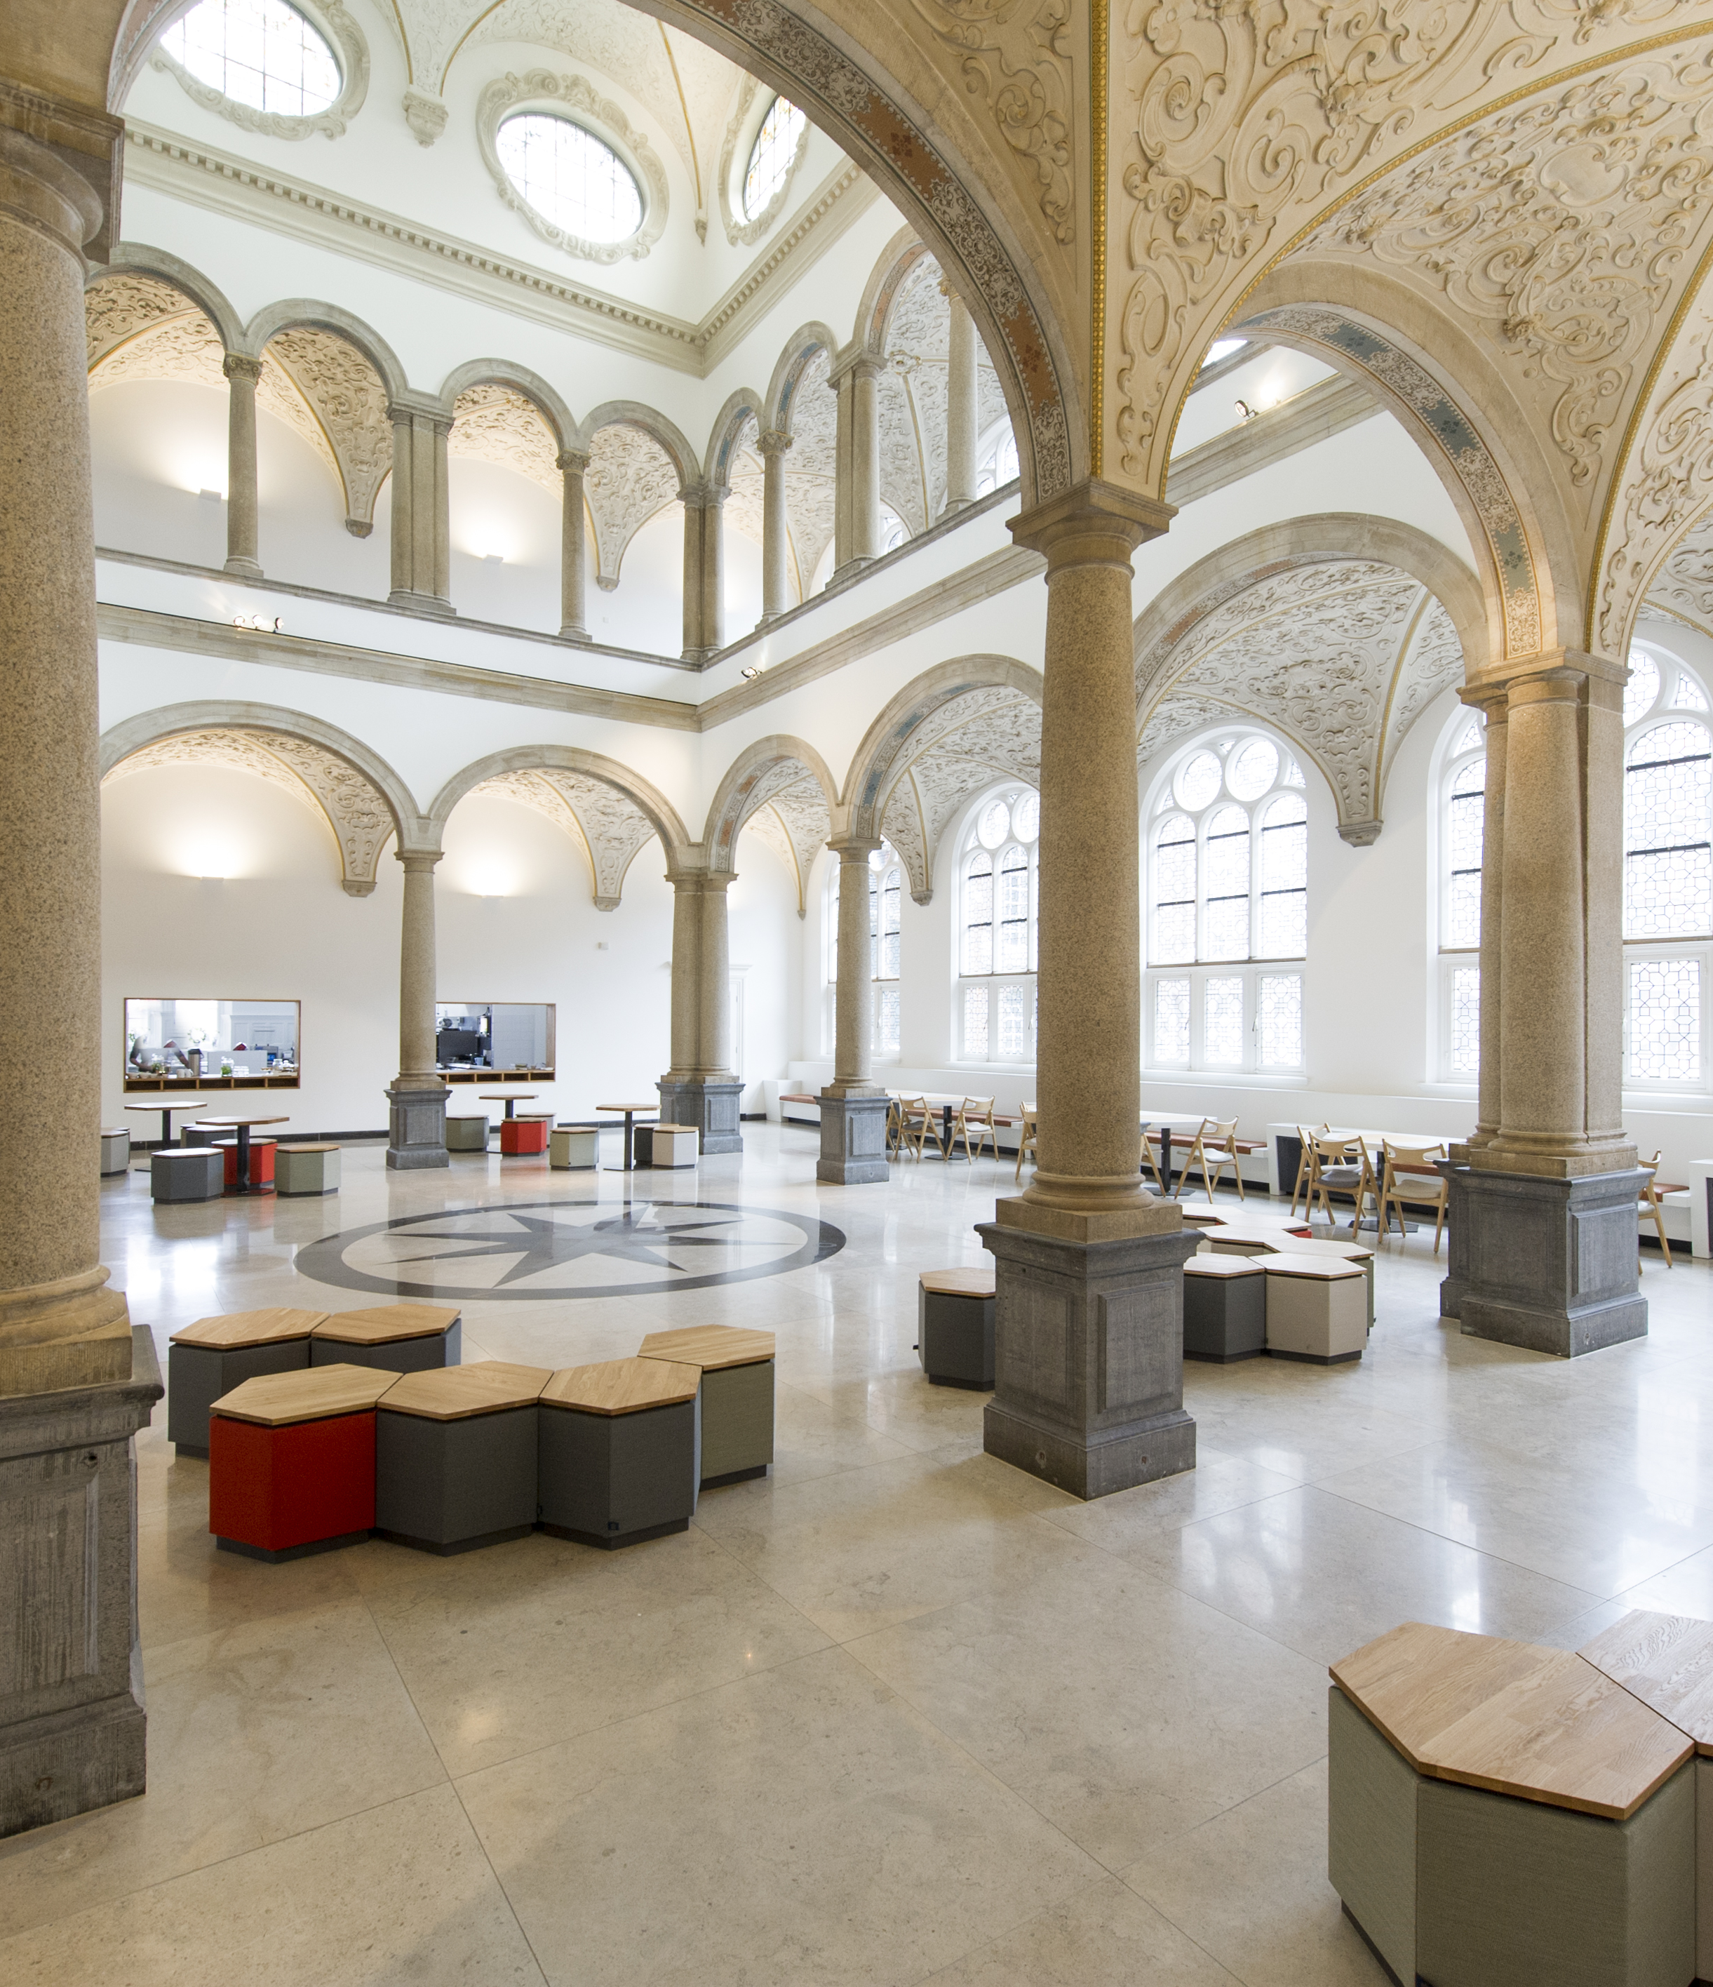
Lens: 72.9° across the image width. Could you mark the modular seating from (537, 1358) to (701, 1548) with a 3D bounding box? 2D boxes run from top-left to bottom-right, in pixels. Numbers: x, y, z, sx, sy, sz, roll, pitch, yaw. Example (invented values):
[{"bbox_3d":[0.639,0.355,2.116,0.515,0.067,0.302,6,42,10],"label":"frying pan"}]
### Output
[{"bbox_3d":[-0.793,1.562,3.976,0.581,0.455,0.505,1,-2,-35],"label":"modular seating"}]

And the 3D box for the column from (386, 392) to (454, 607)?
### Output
[{"bbox_3d":[-5.148,-5.725,13.743,0.694,2.354,0.362,1,-2,-34],"label":"column"}]

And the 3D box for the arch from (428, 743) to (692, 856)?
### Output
[{"bbox_3d":[-3.705,-2.373,14.736,3.410,1.512,0.454,1,-2,-33],"label":"arch"}]

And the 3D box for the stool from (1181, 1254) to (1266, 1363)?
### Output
[{"bbox_3d":[1.824,1.622,6.020,0.581,0.455,0.505,1,-2,-31],"label":"stool"}]

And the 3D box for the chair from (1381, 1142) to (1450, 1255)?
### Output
[{"bbox_3d":[4.378,1.543,8.929,0.521,0.798,0.512,1,-2,-33],"label":"chair"}]

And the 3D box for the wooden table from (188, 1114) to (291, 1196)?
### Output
[{"bbox_3d":[-6.061,1.610,11.489,0.790,0.707,0.689,1,-2,-29],"label":"wooden table"}]

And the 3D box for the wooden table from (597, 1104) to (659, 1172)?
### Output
[{"bbox_3d":[-2.581,1.684,13.229,0.750,0.740,0.750,1,-2,-33],"label":"wooden table"}]

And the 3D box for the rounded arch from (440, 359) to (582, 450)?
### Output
[{"bbox_3d":[-4.322,-7.357,14.458,1.764,0.924,0.370,1,-2,-33],"label":"rounded arch"}]

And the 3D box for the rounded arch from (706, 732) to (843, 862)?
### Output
[{"bbox_3d":[-0.955,-2.361,14.167,0.400,1.470,3.500,1,-2,-33],"label":"rounded arch"}]

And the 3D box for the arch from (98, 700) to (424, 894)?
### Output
[{"bbox_3d":[-6.648,-2.419,12.908,3.400,1.500,0.400,1,-2,-33],"label":"arch"}]

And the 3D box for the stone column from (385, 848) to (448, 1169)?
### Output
[{"bbox_3d":[-5.184,0.191,13.691,0.596,3.713,0.596,1,-2,-33],"label":"stone column"}]

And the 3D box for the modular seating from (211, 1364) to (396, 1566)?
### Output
[{"bbox_3d":[-1.779,1.512,3.788,0.600,0.430,0.520,1,-2,-33],"label":"modular seating"}]

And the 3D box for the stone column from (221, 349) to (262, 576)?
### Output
[{"bbox_3d":[-6.779,-5.822,12.793,0.353,2.436,0.353,1,-2,-33],"label":"stone column"}]

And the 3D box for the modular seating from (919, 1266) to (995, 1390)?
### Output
[{"bbox_3d":[0.563,1.616,5.627,0.588,0.447,0.509,1,-2,-33],"label":"modular seating"}]

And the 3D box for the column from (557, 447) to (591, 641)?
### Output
[{"bbox_3d":[-3.593,-5.693,14.775,0.337,2.354,0.337,1,-2,-34],"label":"column"}]

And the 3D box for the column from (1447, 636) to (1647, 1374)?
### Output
[{"bbox_3d":[3.668,0.032,6.377,0.880,3.600,0.880,1,-2,-33],"label":"column"}]

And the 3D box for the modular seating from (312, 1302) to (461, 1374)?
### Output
[{"bbox_3d":[-1.924,1.578,4.763,0.581,0.455,0.505,1,-2,-39],"label":"modular seating"}]

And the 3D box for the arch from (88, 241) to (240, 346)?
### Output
[{"bbox_3d":[-7.538,-7.467,12.460,1.740,0.940,0.360,1,-2,-33],"label":"arch"}]

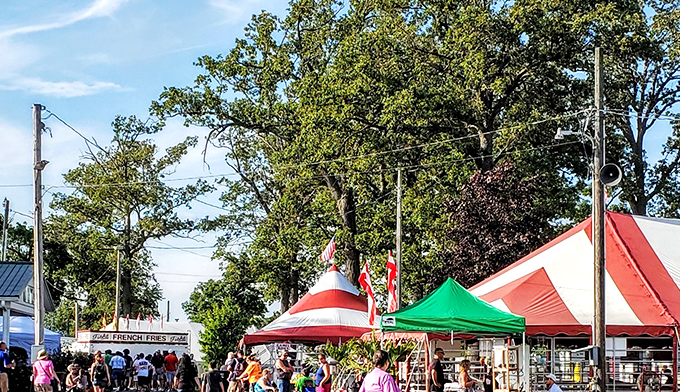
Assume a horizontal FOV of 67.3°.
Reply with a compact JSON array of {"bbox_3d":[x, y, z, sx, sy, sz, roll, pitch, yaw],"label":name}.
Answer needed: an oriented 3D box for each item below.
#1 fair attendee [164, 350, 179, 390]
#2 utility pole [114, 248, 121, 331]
[{"bbox_3d":[-7.193,7.462,21.800,0.560,1.760,0.380,2,-9,-14],"label":"fair attendee"},{"bbox_3d":[-14.793,7.490,34.000,0.280,8.200,0.280,3,-10,-17],"label":"utility pole"}]

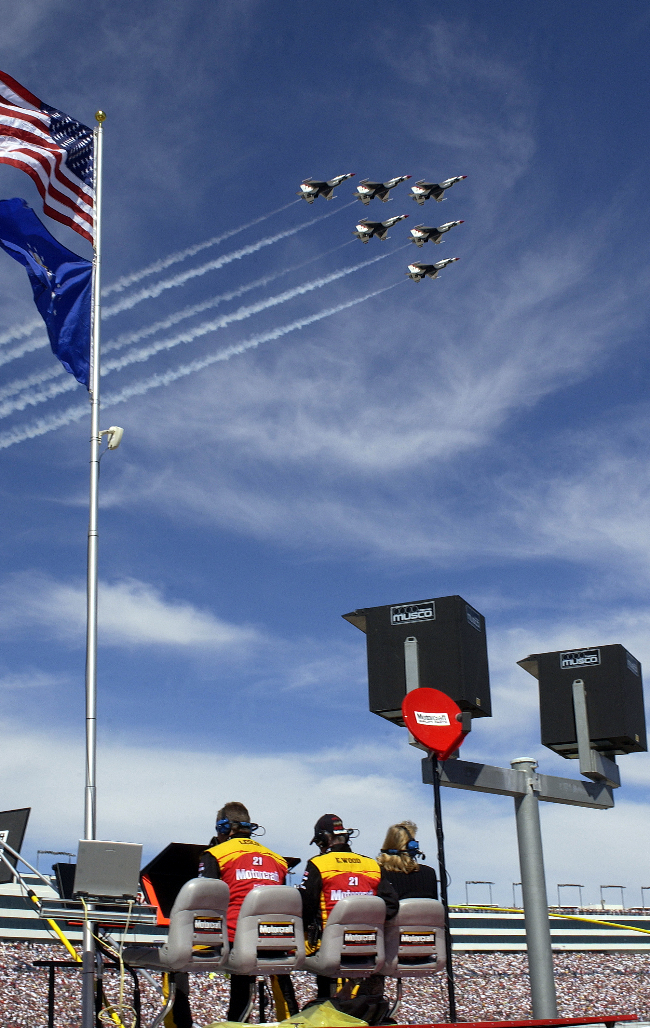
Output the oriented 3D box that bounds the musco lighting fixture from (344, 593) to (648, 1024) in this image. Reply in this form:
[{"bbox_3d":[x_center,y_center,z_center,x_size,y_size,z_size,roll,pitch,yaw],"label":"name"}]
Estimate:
[{"bbox_3d":[1.847,3.553,11.200,1.450,5.000,3.350,-21,-30,39],"label":"musco lighting fixture"}]

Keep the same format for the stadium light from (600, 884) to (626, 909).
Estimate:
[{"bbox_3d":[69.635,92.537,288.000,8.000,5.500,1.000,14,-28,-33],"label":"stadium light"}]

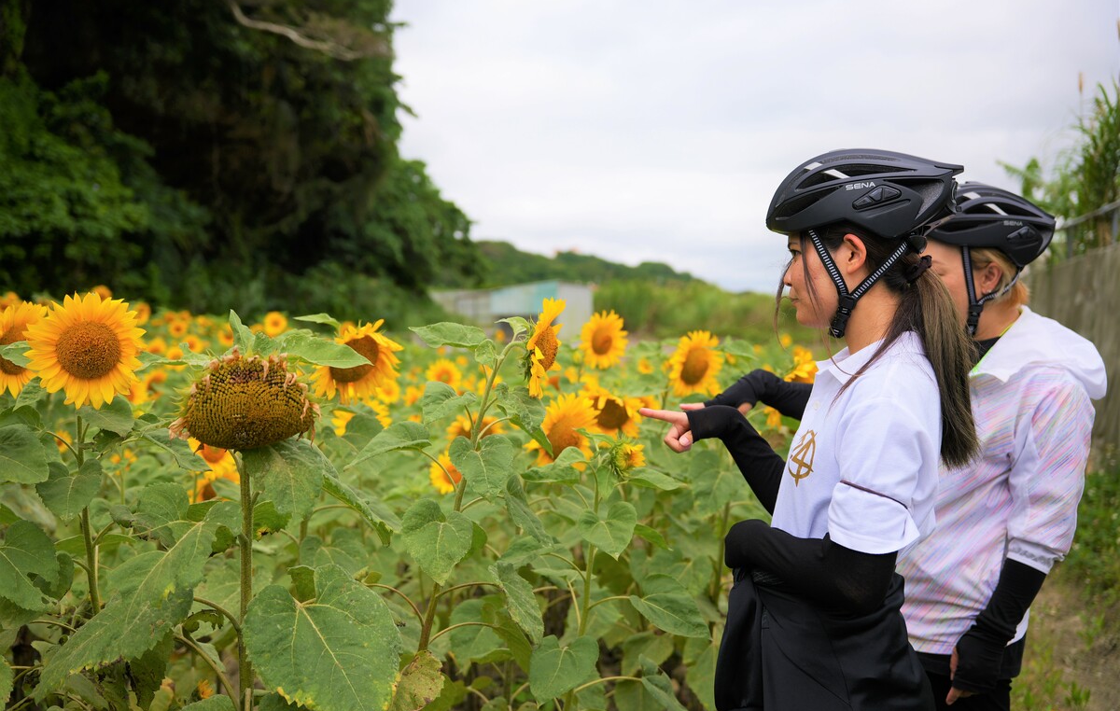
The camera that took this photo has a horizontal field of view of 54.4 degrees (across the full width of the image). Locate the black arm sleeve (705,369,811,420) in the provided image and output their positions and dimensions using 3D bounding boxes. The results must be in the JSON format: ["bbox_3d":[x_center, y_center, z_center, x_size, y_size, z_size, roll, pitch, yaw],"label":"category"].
[{"bbox_3d":[0.384,0.075,2.120,0.220,0.105,0.100,0,2,3],"label":"black arm sleeve"}]

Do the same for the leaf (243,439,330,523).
[{"bbox_3d":[-0.366,0.166,1.460,0.120,0.115,0.060,0,2,-9],"label":"leaf"}]

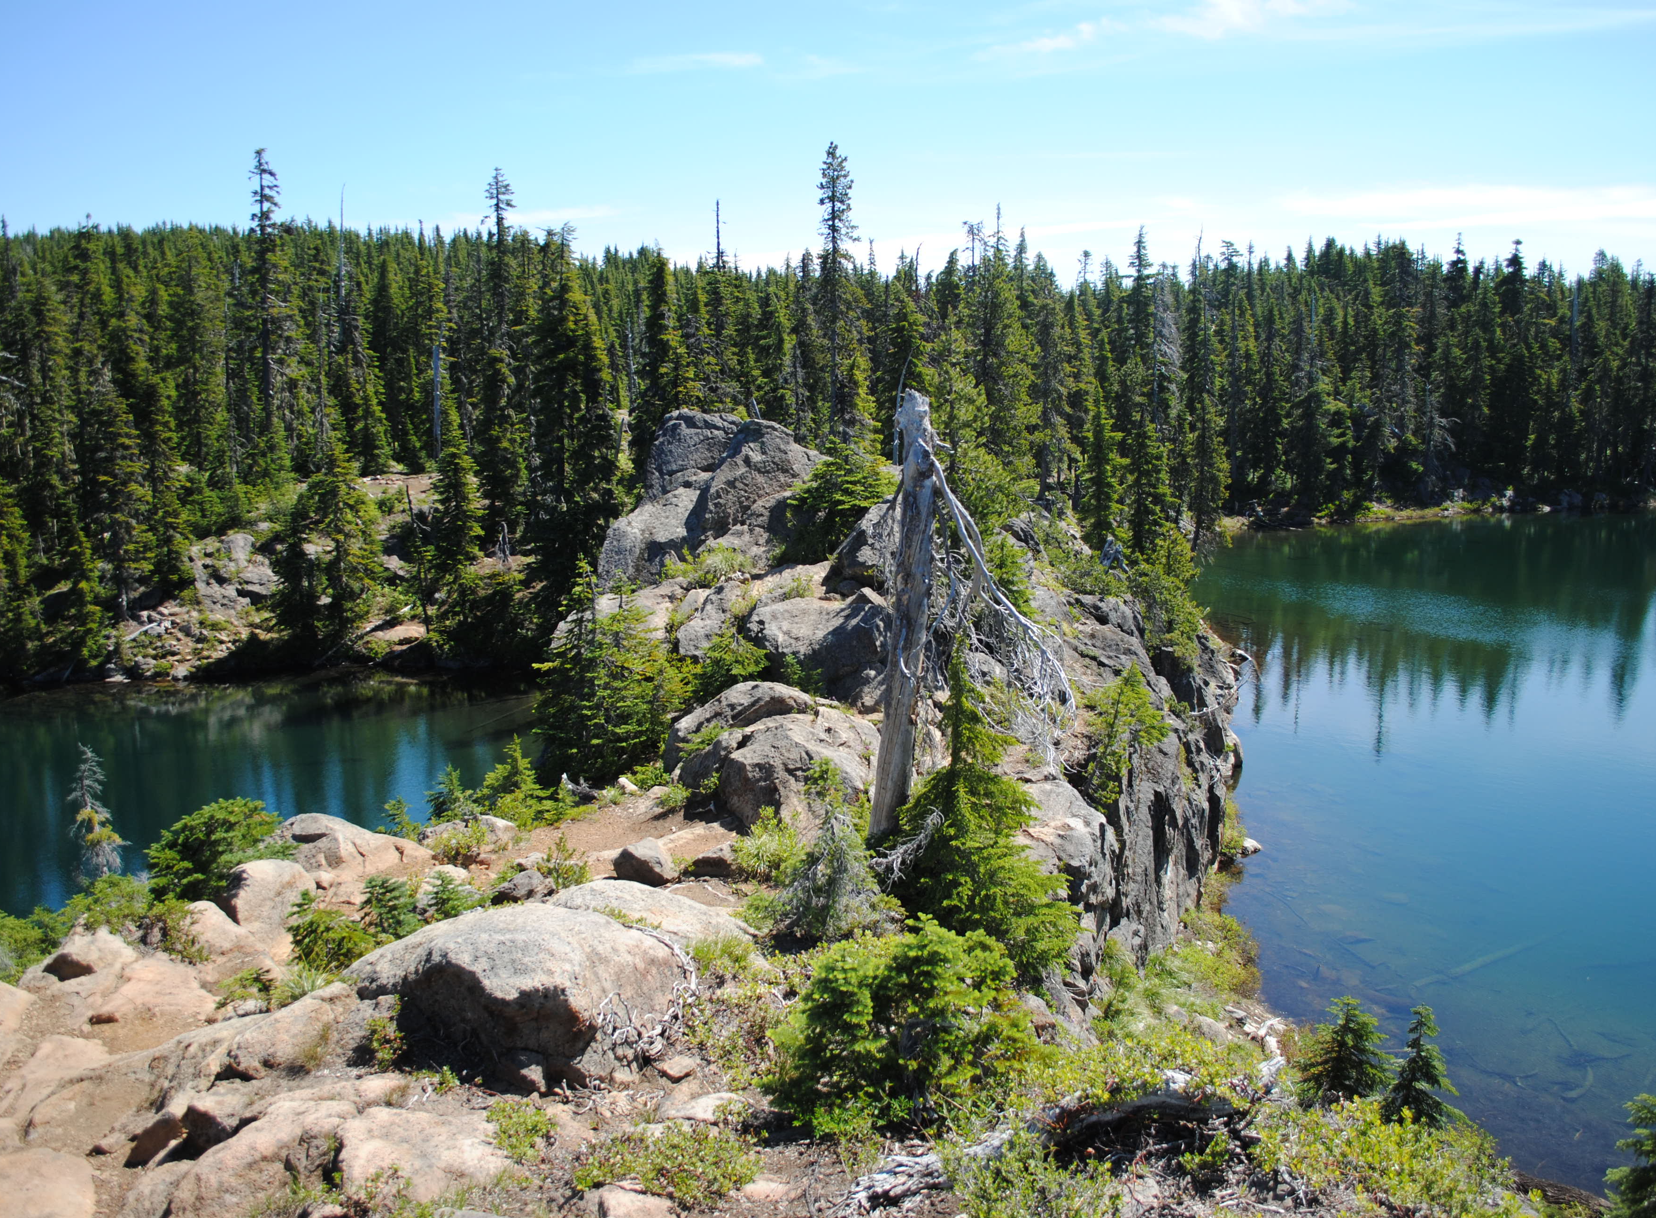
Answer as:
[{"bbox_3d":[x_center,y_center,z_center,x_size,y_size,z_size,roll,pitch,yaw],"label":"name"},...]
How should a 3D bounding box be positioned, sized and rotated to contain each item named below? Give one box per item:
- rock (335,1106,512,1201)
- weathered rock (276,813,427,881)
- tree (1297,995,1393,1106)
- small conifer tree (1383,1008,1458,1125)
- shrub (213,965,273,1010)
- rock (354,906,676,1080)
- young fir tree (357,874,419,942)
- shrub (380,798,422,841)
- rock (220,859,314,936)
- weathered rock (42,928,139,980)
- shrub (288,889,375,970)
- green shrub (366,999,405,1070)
[{"bbox_3d":[-1.882,2.517,6.340,0.770,0.240,0.480,-3,9,-18],"label":"rock"},{"bbox_3d":[-3.896,1.901,11.110,1.120,0.430,0.750,-3,9,-20],"label":"weathered rock"},{"bbox_3d":[4.009,3.418,10.600,0.740,0.820,0.700,0,7,0],"label":"tree"},{"bbox_3d":[3.645,2.822,8.400,0.480,0.800,0.480,-1,7,0],"label":"small conifer tree"},{"bbox_3d":[-3.537,2.264,8.258,0.340,0.220,0.280,-4,9,-24],"label":"shrub"},{"bbox_3d":[-1.716,2.064,7.651,1.780,0.760,1.200,-1,8,-5],"label":"rock"},{"bbox_3d":[-2.668,1.816,8.300,0.351,0.383,0.316,-4,10,-19],"label":"young fir tree"},{"bbox_3d":[-3.533,1.751,11.300,0.360,0.380,0.330,0,7,0],"label":"shrub"},{"bbox_3d":[-3.539,1.825,8.600,0.600,0.450,0.550,0,7,0],"label":"rock"},{"bbox_3d":[-3.996,1.866,7.400,0.520,0.250,0.450,0,8,0],"label":"weathered rock"},{"bbox_3d":[-2.873,1.865,7.900,0.520,0.400,0.470,0,7,0],"label":"shrub"},{"bbox_3d":[-2.074,1.997,6.400,0.174,0.318,0.157,-4,10,-19],"label":"green shrub"}]

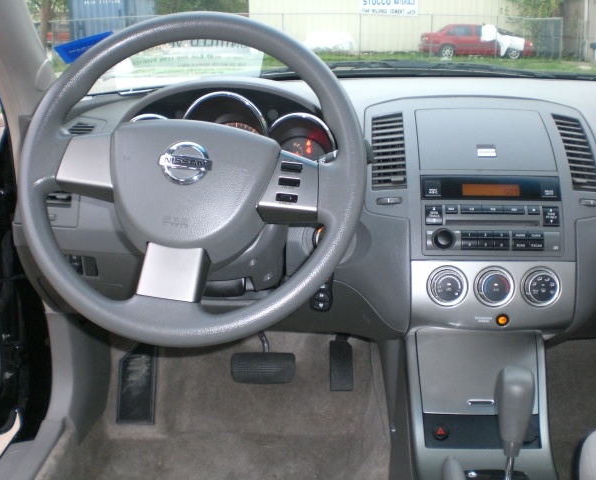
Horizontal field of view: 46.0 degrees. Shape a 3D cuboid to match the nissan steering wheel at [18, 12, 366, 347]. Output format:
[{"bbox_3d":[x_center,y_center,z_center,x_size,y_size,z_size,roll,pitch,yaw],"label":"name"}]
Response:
[{"bbox_3d":[-0.117,-0.071,0.792,0.385,0.385,0.090,6,-14,4],"label":"nissan steering wheel"}]

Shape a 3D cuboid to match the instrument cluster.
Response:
[{"bbox_3d":[-0.093,-0.154,1.010,0.288,0.125,0.070,1,1,3],"label":"instrument cluster"}]

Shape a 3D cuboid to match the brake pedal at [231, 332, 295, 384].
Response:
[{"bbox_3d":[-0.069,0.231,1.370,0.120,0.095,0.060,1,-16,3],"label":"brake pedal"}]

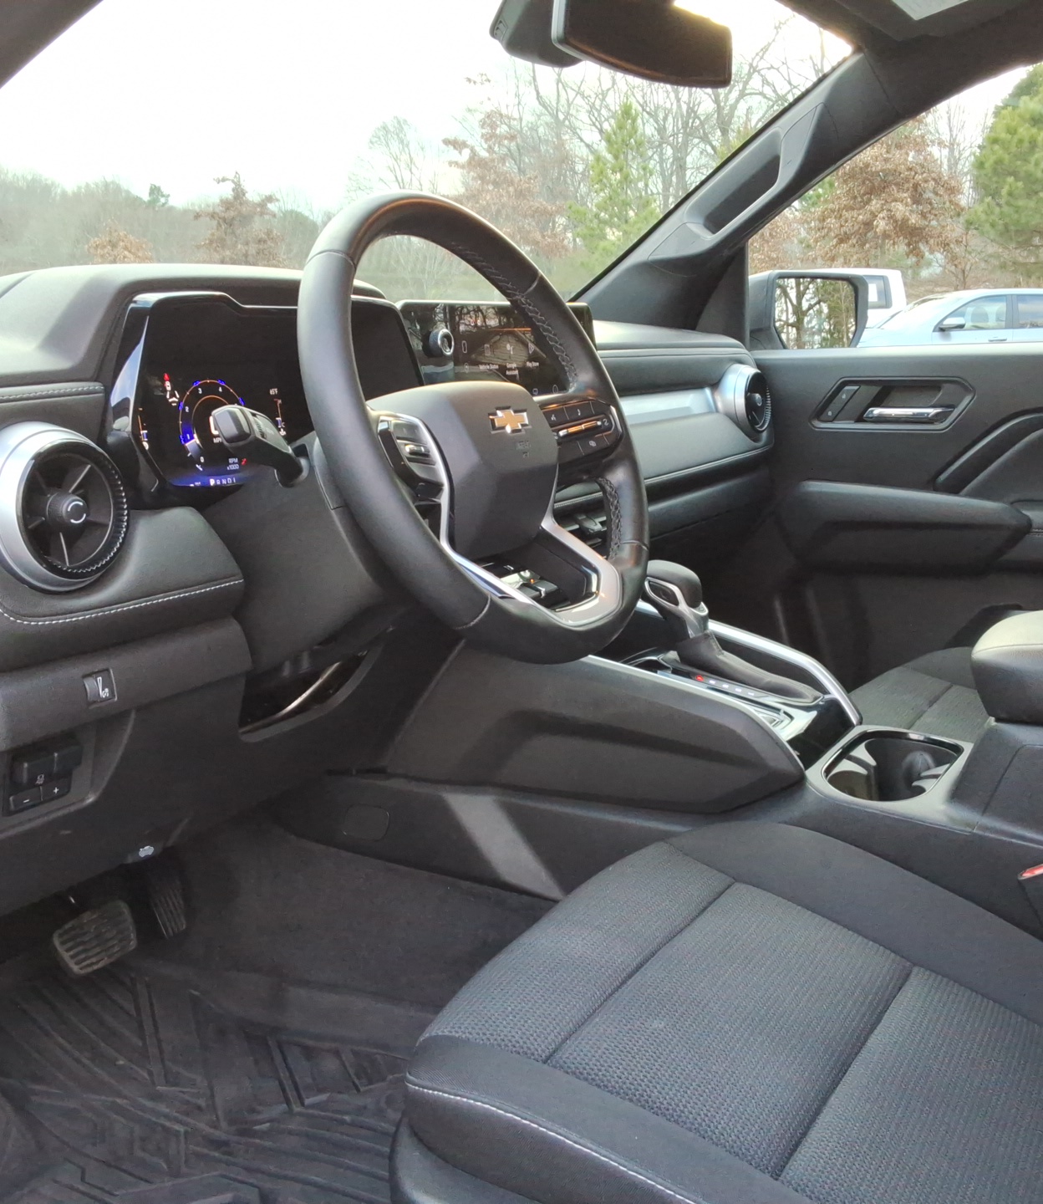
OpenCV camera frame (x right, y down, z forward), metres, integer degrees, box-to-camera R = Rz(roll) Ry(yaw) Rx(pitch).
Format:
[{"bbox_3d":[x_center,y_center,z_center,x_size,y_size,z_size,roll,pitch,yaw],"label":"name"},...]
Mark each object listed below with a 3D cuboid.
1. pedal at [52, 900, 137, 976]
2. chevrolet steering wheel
[{"bbox_3d":[-0.450,0.356,1.383,0.030,0.060,0.080,-37,-9,32],"label":"pedal"},{"bbox_3d":[-0.043,-0.131,0.996,0.100,0.365,0.380,-23,-1,33],"label":"chevrolet steering wheel"}]

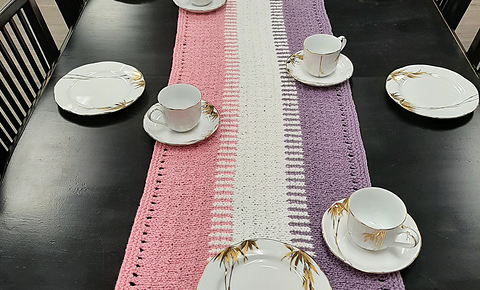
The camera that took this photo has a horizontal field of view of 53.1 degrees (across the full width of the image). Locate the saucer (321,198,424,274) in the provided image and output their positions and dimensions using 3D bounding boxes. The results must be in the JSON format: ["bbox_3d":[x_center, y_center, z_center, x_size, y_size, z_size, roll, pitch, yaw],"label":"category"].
[{"bbox_3d":[0.208,0.143,0.767,0.151,0.020,0.151,0,44,0],"label":"saucer"}]

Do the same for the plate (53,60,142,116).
[{"bbox_3d":[-0.301,-0.119,1.046,0.193,0.019,0.193,0,44,0],"label":"plate"}]

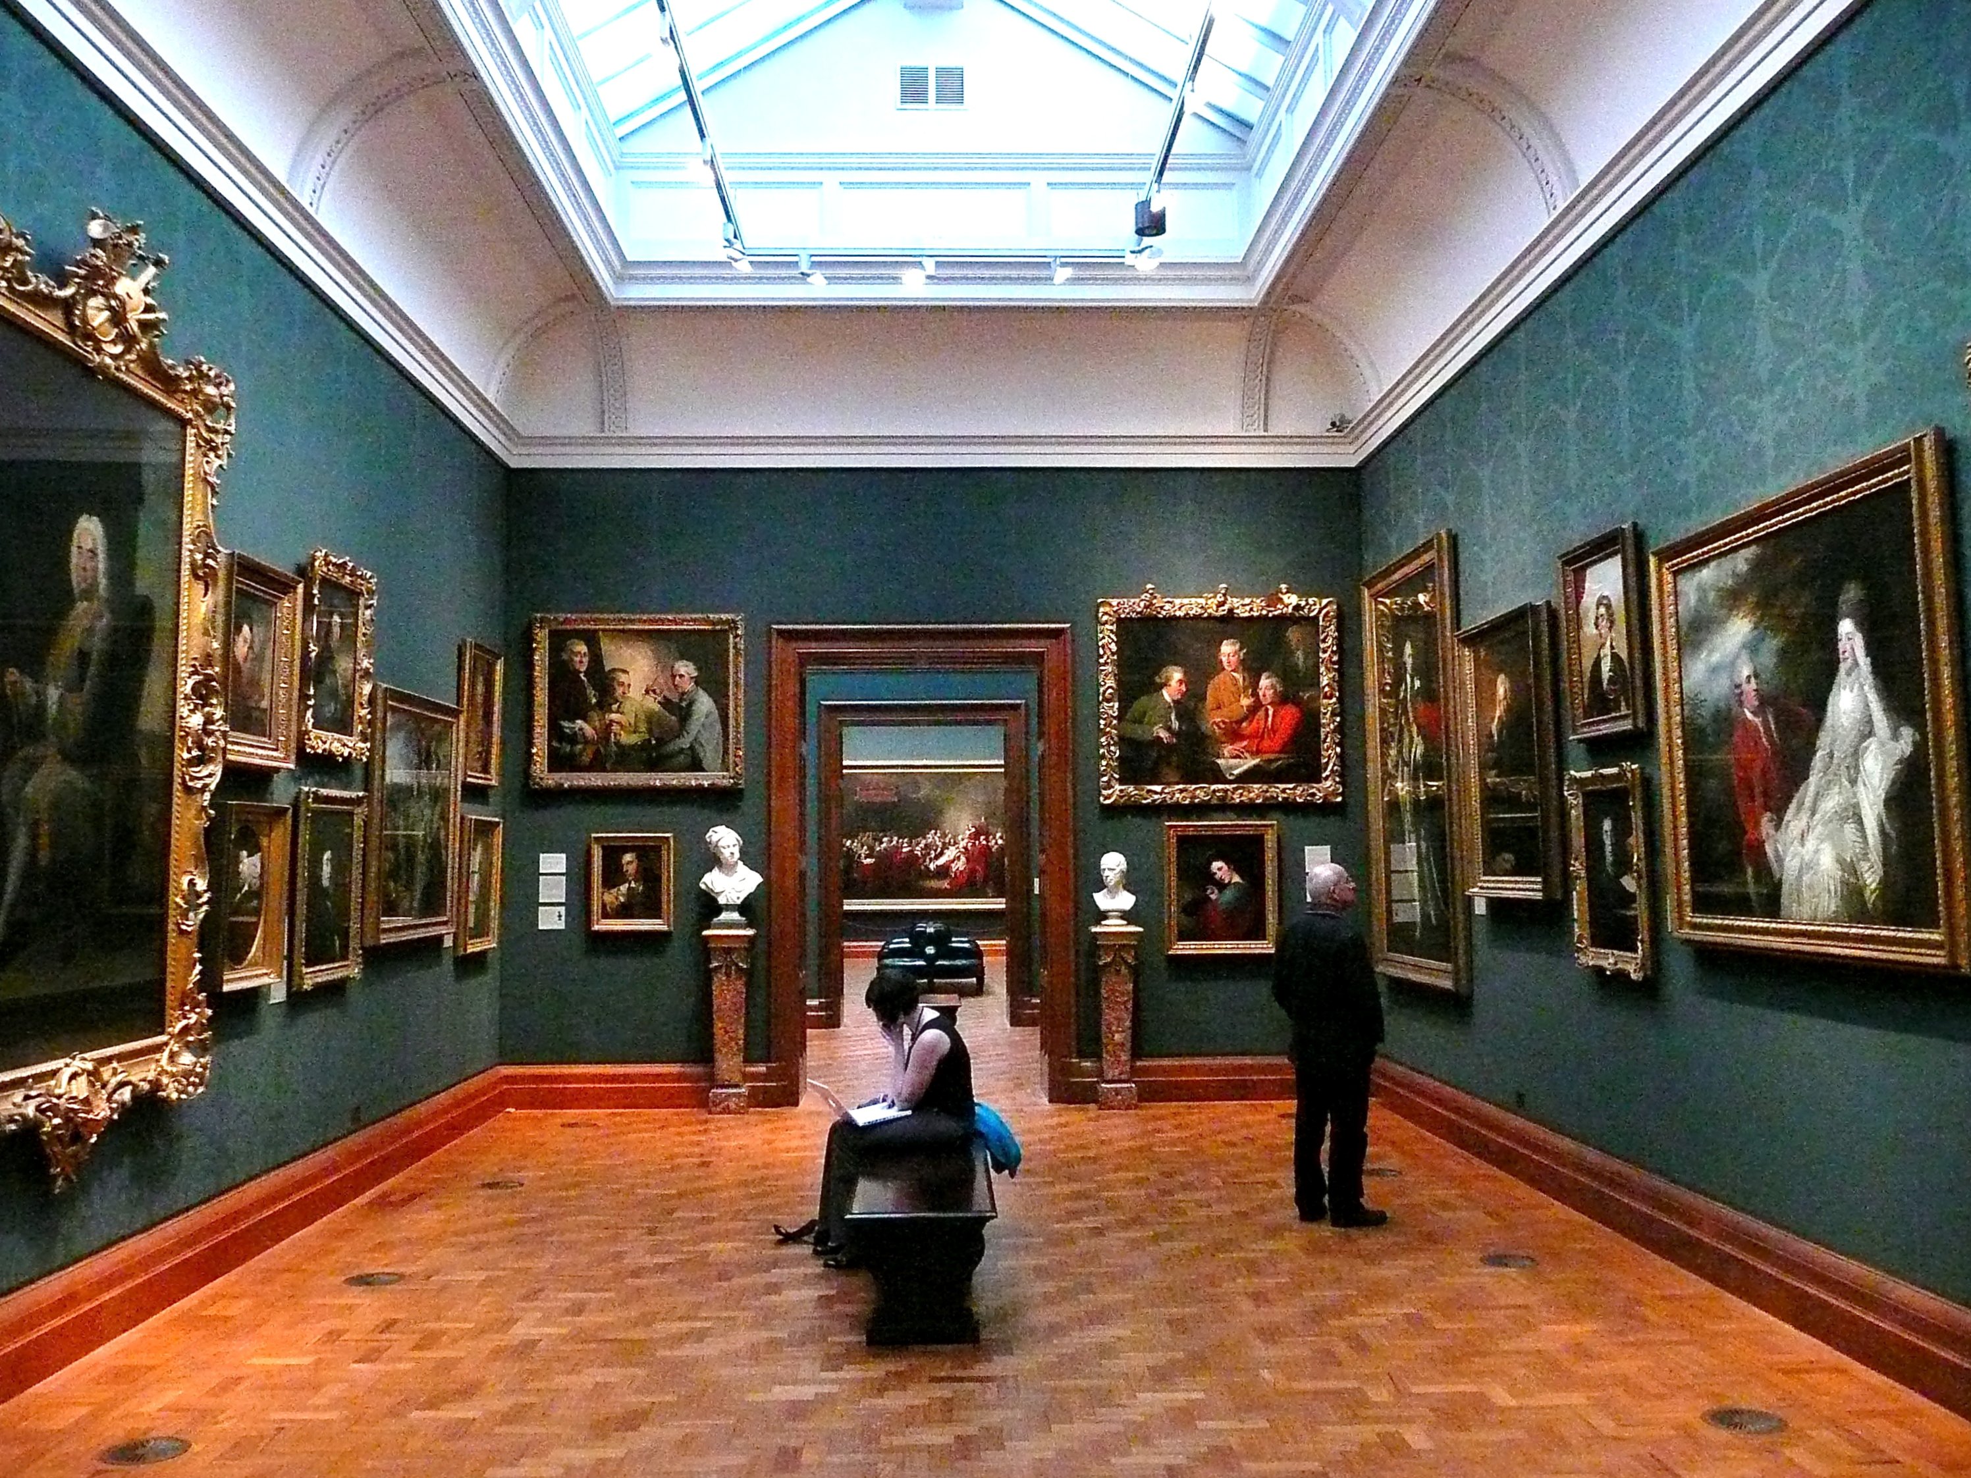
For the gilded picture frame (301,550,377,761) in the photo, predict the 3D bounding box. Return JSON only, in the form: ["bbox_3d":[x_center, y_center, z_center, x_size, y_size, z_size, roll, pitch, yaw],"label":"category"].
[{"bbox_3d":[-3.192,-0.391,7.843,0.075,0.950,0.840,0,-4,-2],"label":"gilded picture frame"}]

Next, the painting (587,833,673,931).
[{"bbox_3d":[-2.438,0.995,11.056,0.561,0.673,0.075,0,-4,-2],"label":"painting"}]

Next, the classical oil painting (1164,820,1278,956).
[{"bbox_3d":[1.638,1.038,11.106,0.777,0.915,0.080,0,-4,-2],"label":"classical oil painting"}]

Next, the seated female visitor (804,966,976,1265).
[{"bbox_3d":[-0.405,1.575,6.758,0.700,1.210,0.470,0,-4,-2],"label":"seated female visitor"}]

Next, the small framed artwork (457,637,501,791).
[{"bbox_3d":[-3.274,-0.142,10.329,0.080,0.890,0.720,0,-4,-2],"label":"small framed artwork"}]

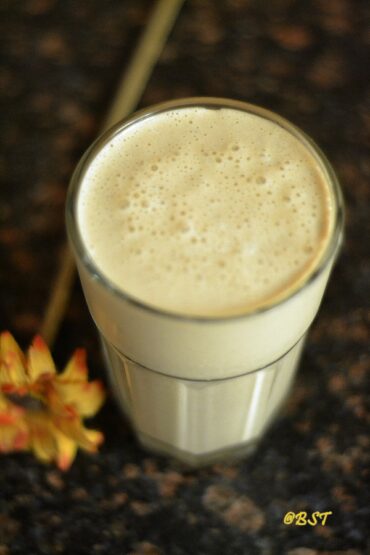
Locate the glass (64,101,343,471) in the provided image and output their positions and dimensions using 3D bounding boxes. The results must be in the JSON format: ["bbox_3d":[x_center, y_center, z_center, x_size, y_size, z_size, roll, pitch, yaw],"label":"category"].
[{"bbox_3d":[0.007,0.012,0.413,0.086,0.128,0.086,0,57,0],"label":"glass"}]

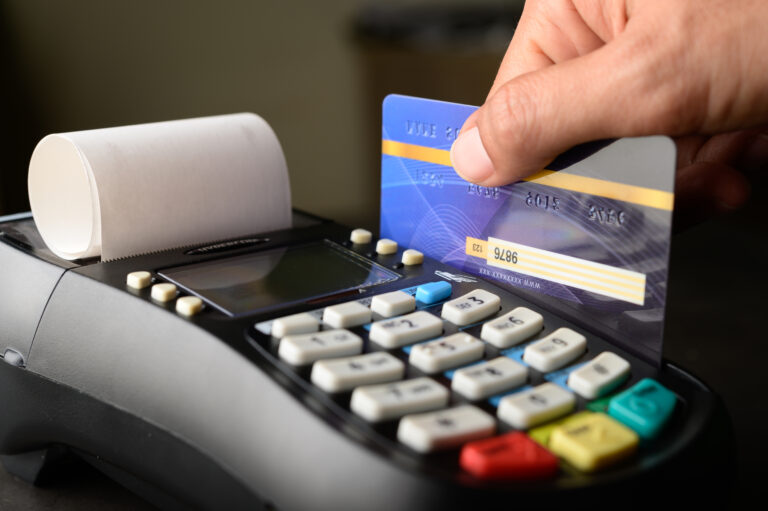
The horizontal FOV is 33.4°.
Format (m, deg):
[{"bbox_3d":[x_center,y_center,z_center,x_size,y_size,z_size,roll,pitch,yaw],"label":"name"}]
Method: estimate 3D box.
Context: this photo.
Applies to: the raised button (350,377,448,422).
[{"bbox_3d":[0.003,0.027,0.250,0.019,0.003,0.009,-8,26,-35],"label":"raised button"}]

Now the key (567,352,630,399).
[{"bbox_3d":[0.043,0.024,0.257,0.007,0.004,0.016,22,25,33],"label":"key"}]

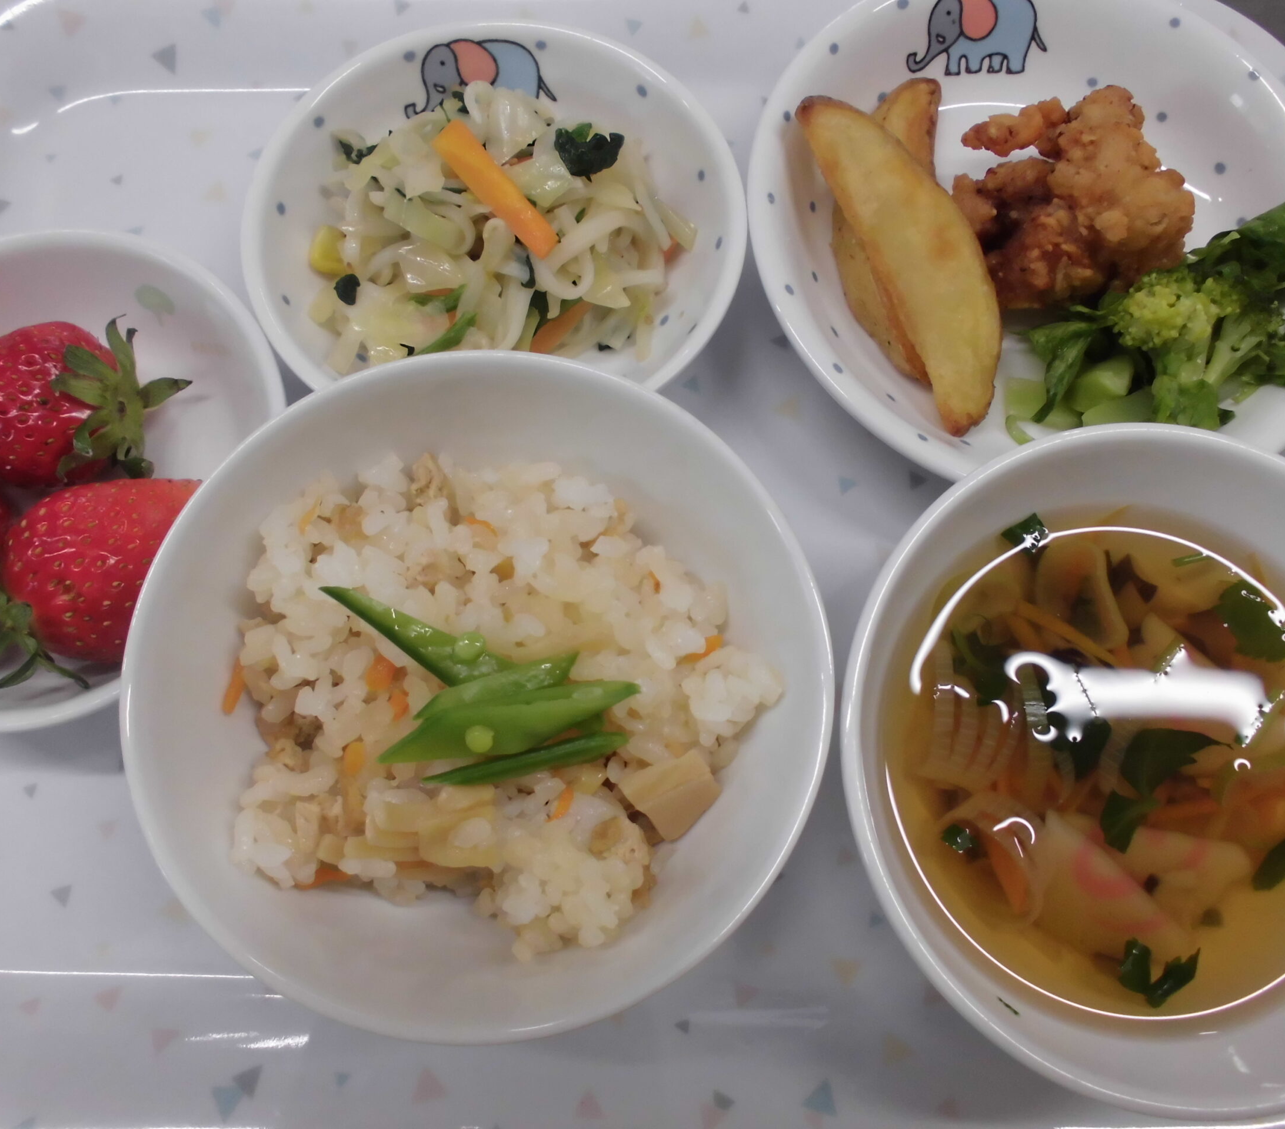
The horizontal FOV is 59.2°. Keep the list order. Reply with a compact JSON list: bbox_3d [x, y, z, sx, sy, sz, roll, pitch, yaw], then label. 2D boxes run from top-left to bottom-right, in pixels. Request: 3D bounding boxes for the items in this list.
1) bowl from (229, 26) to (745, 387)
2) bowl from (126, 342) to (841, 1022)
[{"bbox_3d":[-0.031,-0.066,0.252,0.103,0.034,0.103,0,72,-2],"label":"bowl"},{"bbox_3d":[-0.027,0.025,0.212,0.116,0.055,0.116,0,72,-1],"label":"bowl"}]

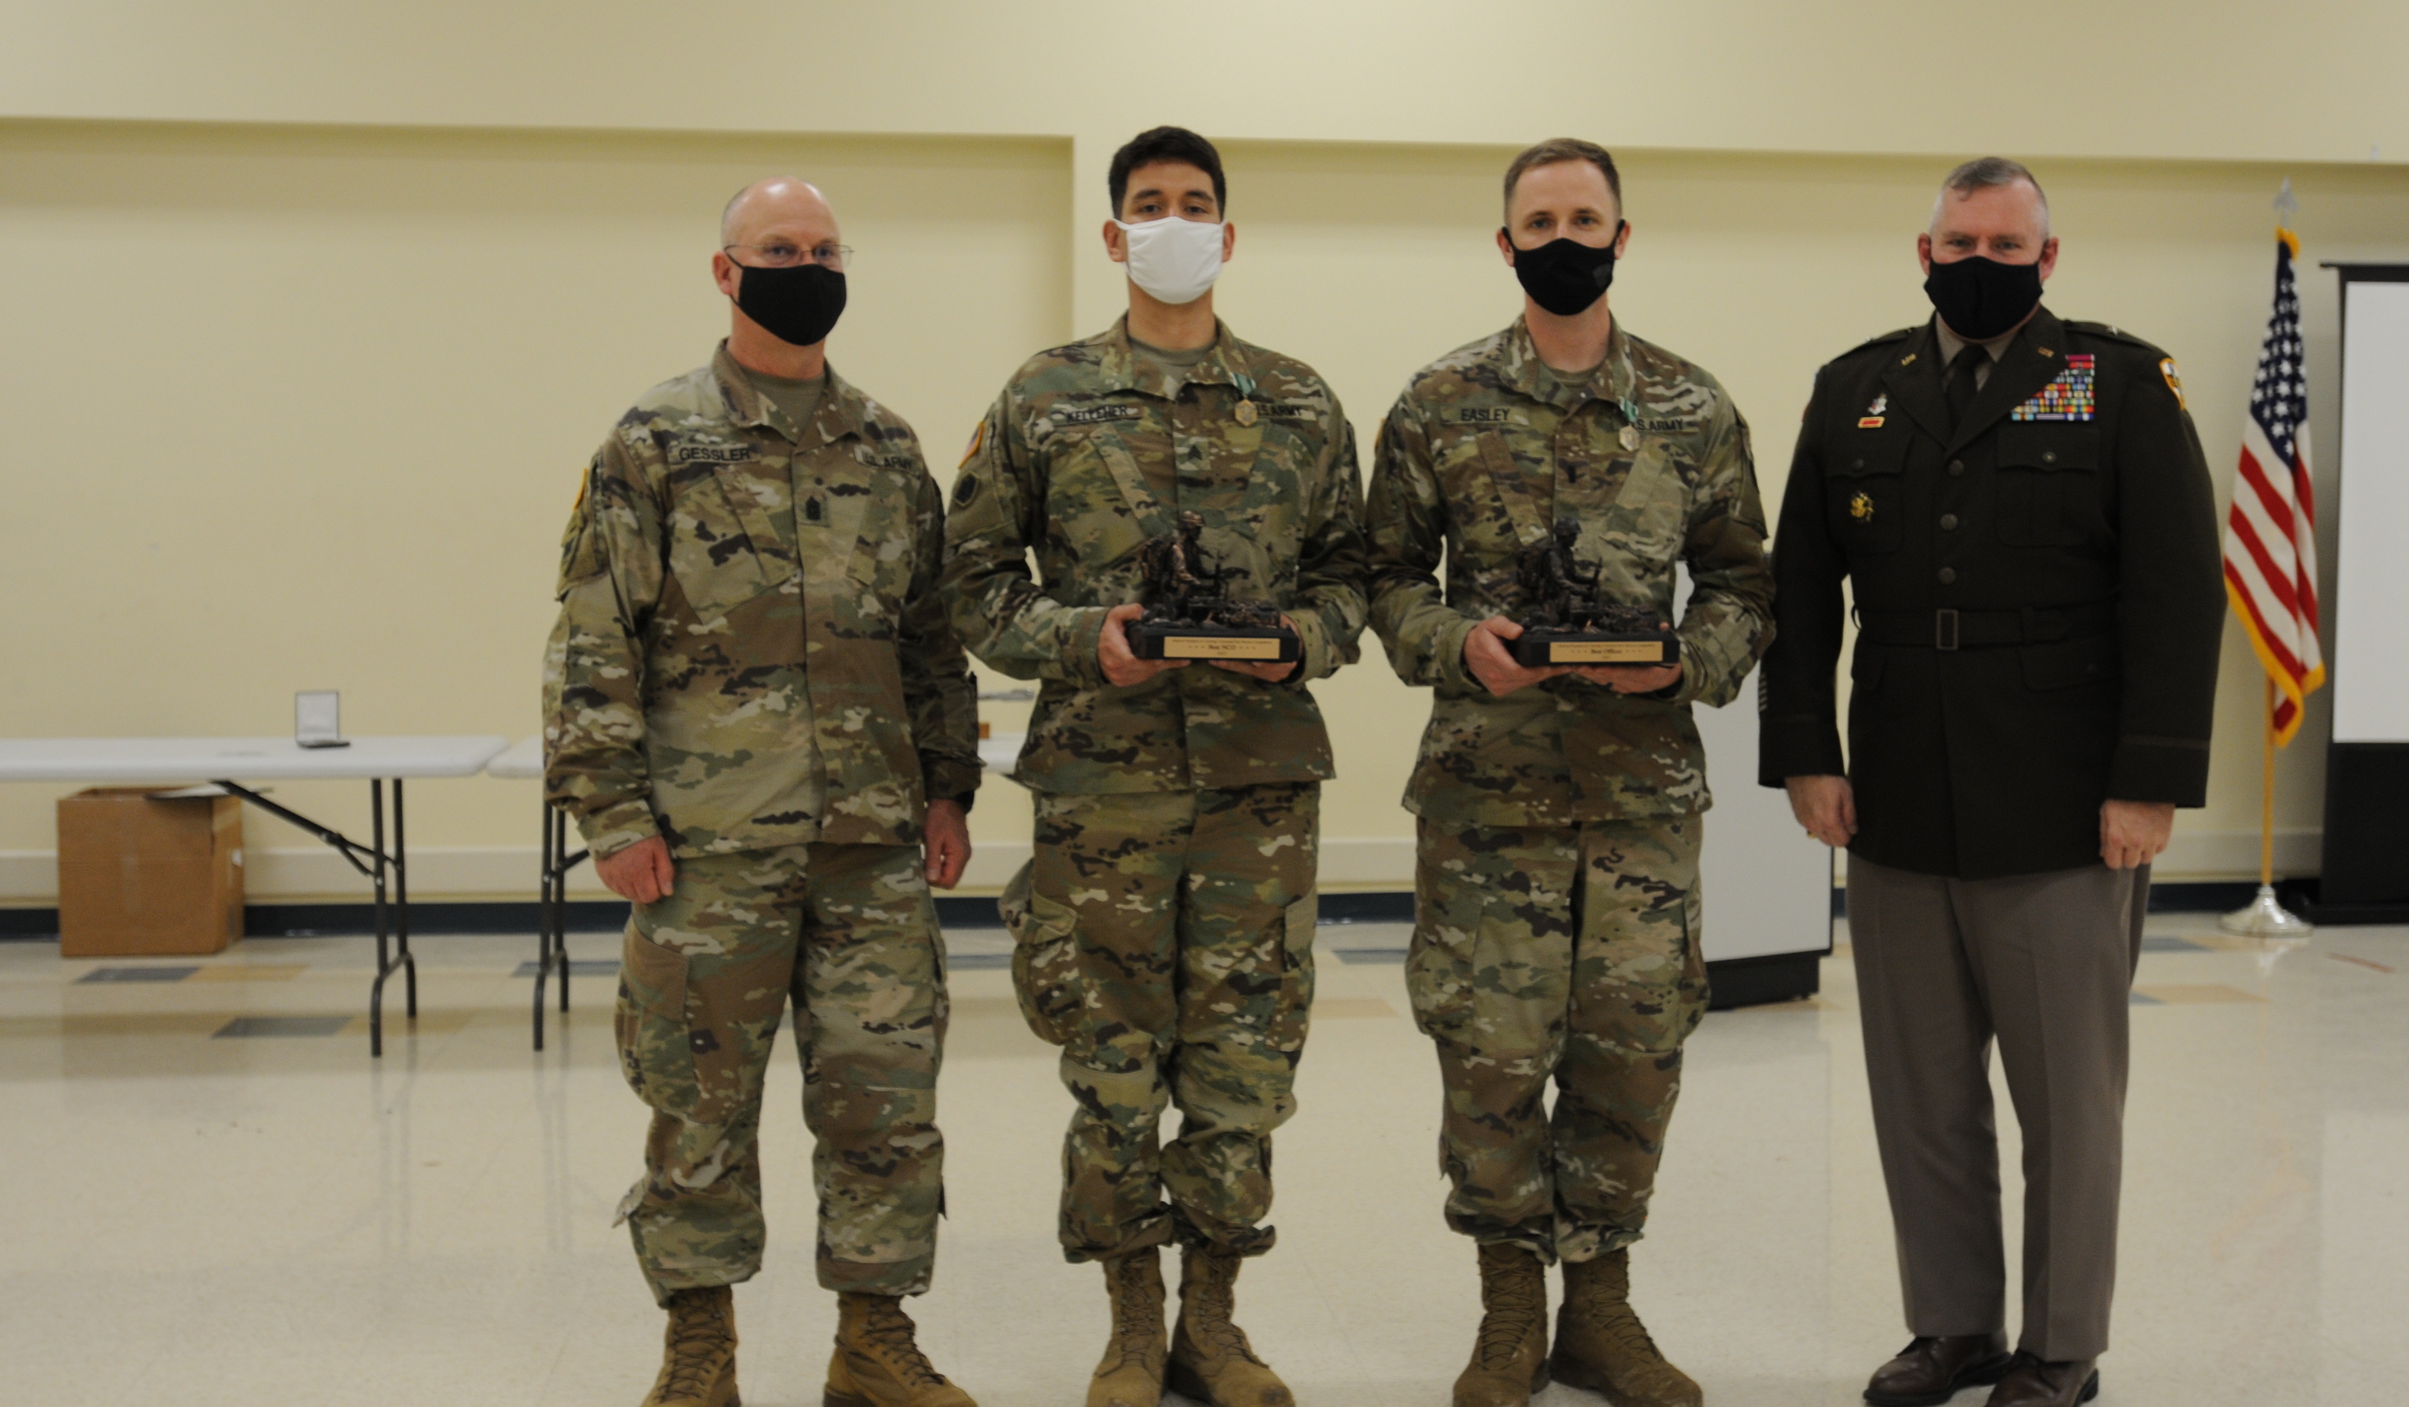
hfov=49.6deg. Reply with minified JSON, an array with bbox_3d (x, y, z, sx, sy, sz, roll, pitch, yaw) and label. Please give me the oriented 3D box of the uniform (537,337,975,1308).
[{"bbox_3d":[-0.614,0.175,3.656,0.590,1.358,0.360,-1,4,-23],"label":"uniform"}]

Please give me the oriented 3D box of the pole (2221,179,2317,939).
[{"bbox_3d":[3.430,-0.469,8.347,0.300,2.400,0.300,2,4,22],"label":"pole"}]

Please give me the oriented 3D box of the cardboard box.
[{"bbox_3d":[-3.176,0.506,7.872,0.444,0.466,0.300,0,4,-5],"label":"cardboard box"}]

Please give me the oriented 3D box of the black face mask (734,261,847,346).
[{"bbox_3d":[-0.564,-0.543,3.546,0.150,0.119,0.110,-2,4,-26],"label":"black face mask"}]

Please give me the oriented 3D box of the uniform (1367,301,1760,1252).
[{"bbox_3d":[0.522,0.138,3.732,0.580,1.386,0.400,0,4,4],"label":"uniform"}]

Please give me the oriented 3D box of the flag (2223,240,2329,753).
[{"bbox_3d":[3.411,-0.696,8.302,0.320,1.640,0.210,1,4,14],"label":"flag"}]

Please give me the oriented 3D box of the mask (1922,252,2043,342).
[{"bbox_3d":[1.100,-0.574,3.688,0.165,0.126,0.110,2,4,24],"label":"mask"}]

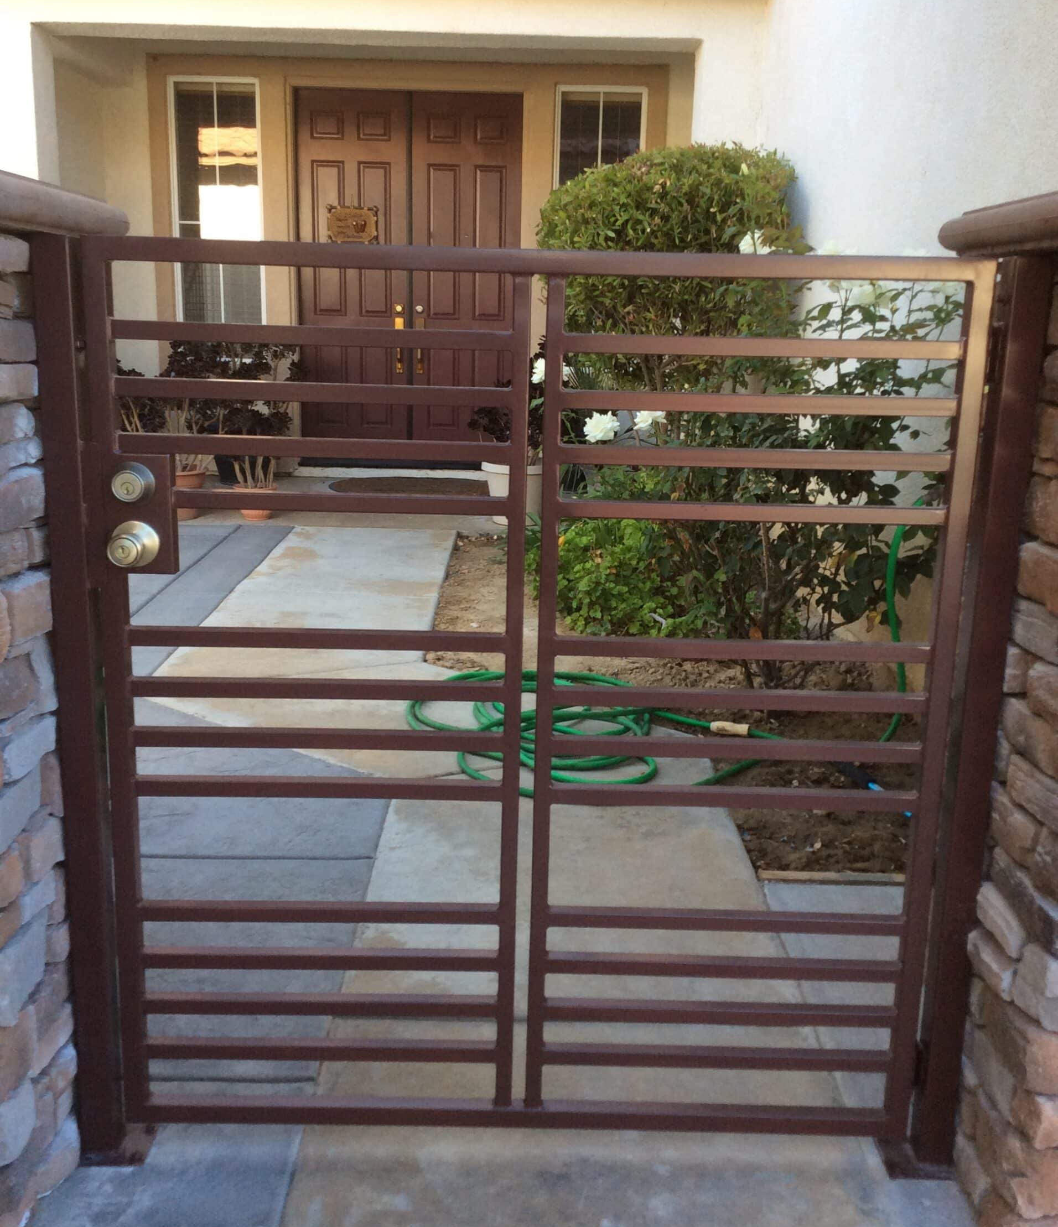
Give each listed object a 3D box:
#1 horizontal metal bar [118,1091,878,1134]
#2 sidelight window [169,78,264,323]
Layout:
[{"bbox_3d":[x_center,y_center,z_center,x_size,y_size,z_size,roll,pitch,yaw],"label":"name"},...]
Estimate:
[{"bbox_3d":[-0.018,0.852,2.282,1.252,0.032,0.032,1,13,-1],"label":"horizontal metal bar"},{"bbox_3d":[-2.050,-2.715,8.925,0.592,1.556,0.080,1,13,-1],"label":"sidelight window"}]

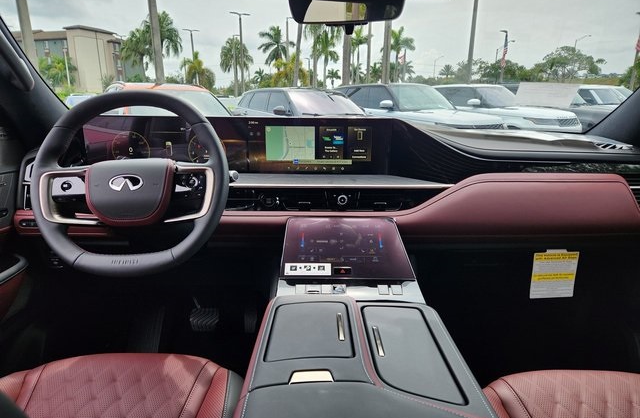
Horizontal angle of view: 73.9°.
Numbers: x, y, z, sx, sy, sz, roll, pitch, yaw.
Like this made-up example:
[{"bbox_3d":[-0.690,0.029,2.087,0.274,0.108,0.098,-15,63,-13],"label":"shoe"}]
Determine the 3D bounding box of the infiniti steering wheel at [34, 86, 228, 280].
[{"bbox_3d":[-0.368,-0.052,0.848,0.380,0.370,0.100,-1,-7,-1],"label":"infiniti steering wheel"}]

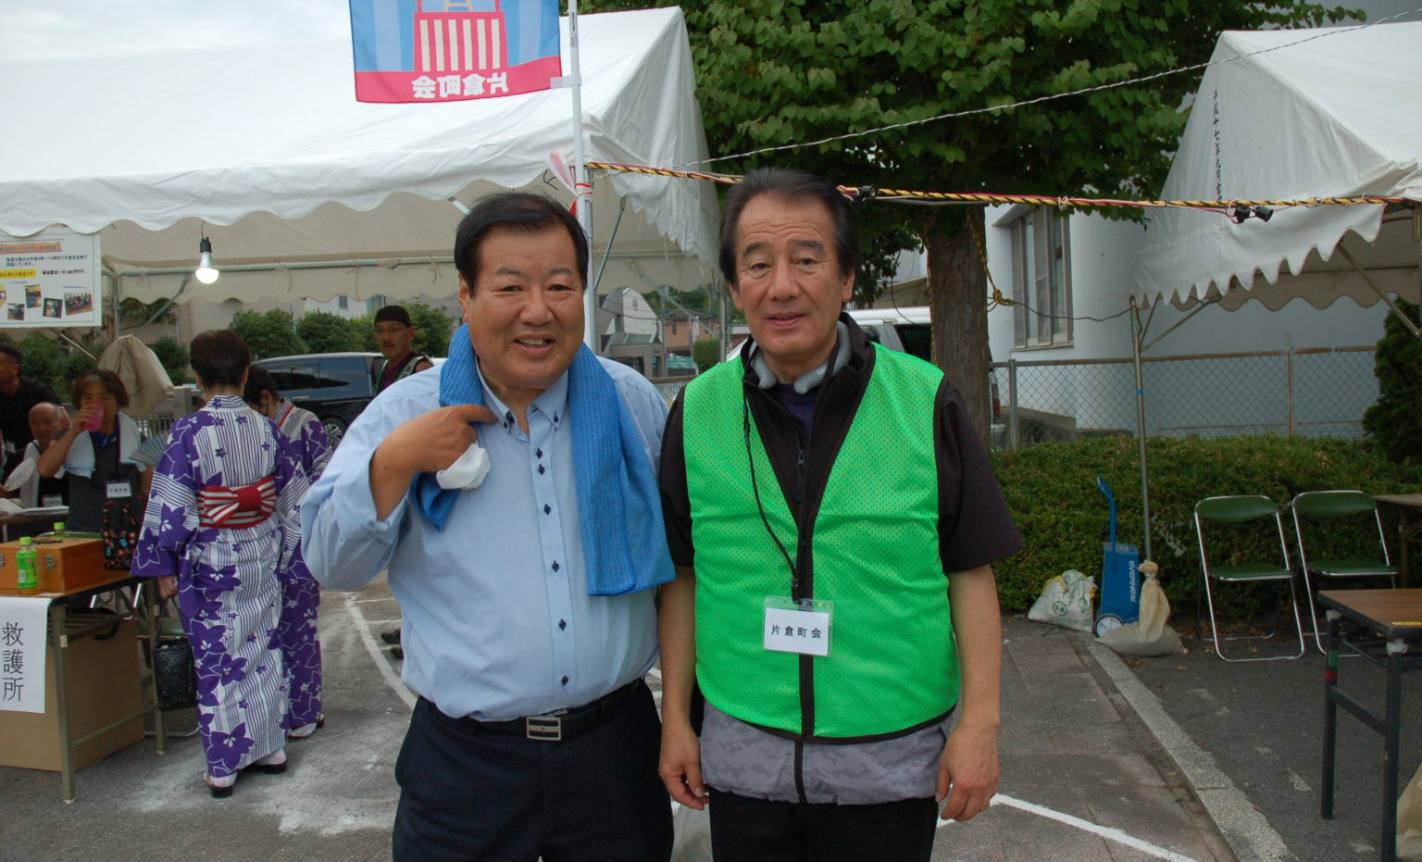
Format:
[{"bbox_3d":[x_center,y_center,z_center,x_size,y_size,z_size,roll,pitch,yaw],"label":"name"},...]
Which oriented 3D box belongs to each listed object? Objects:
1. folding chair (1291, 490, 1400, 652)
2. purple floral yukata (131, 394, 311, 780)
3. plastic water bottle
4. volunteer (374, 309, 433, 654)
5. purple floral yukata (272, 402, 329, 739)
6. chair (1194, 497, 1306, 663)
[{"bbox_3d":[3.175,0.705,5.328,0.425,0.760,0.450,-1,3,6],"label":"folding chair"},{"bbox_3d":[-1.708,0.538,3.753,0.570,1.320,0.400,-4,4,-42],"label":"purple floral yukata"},{"bbox_3d":[-2.294,0.459,3.578,0.068,0.195,0.068,-1,3,0],"label":"plastic water bottle"},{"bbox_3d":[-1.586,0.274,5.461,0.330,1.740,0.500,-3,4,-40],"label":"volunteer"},{"bbox_3d":[-1.743,0.520,4.283,0.450,1.320,0.500,-2,3,-28],"label":"purple floral yukata"},{"bbox_3d":[2.650,0.715,5.278,0.425,0.760,0.450,-1,3,6],"label":"chair"}]

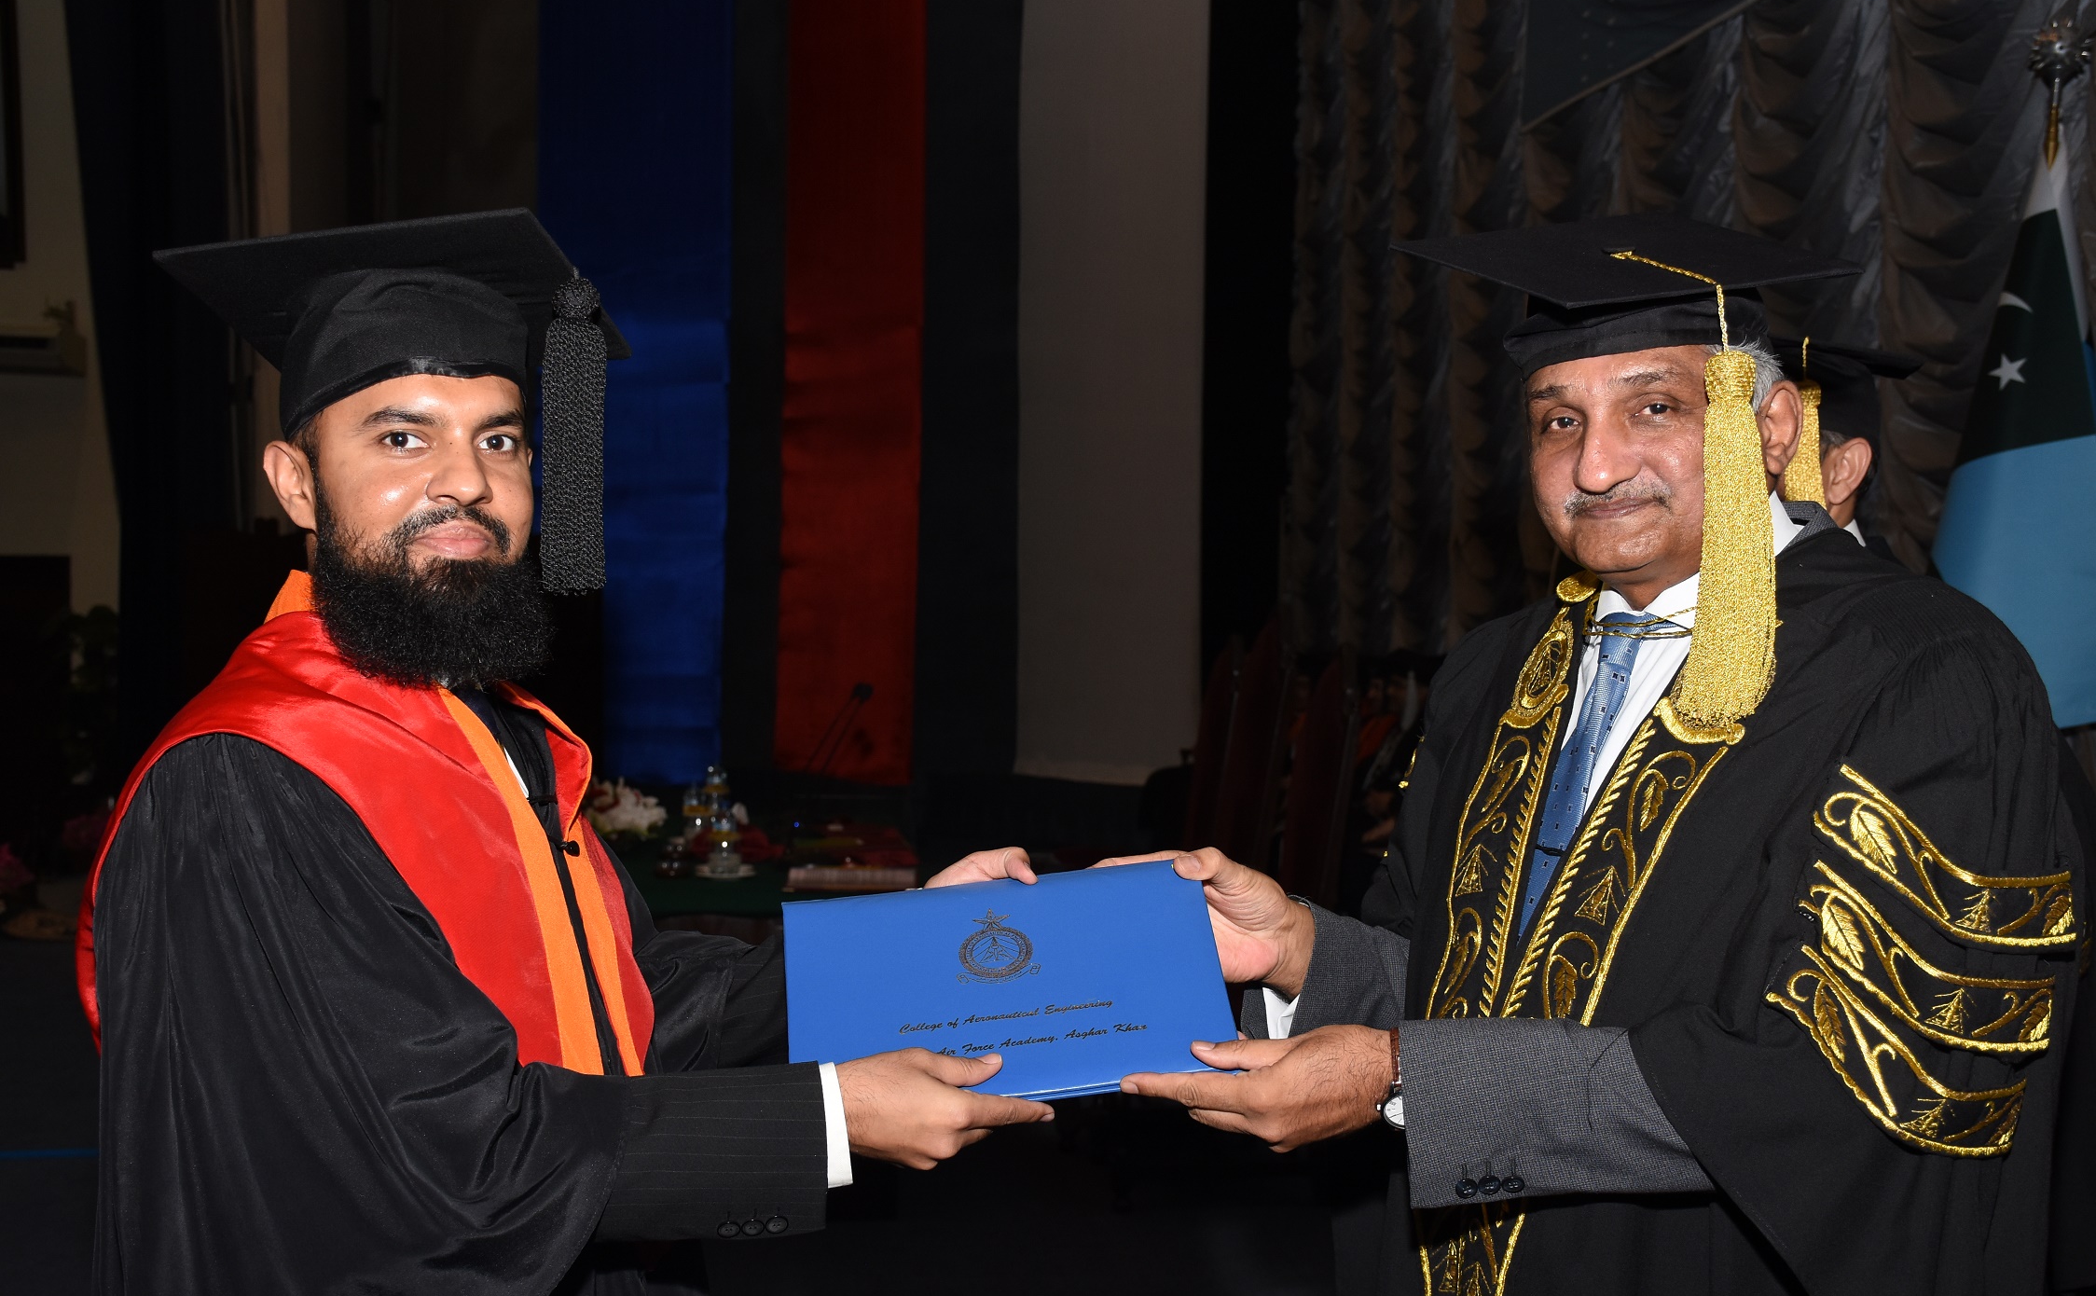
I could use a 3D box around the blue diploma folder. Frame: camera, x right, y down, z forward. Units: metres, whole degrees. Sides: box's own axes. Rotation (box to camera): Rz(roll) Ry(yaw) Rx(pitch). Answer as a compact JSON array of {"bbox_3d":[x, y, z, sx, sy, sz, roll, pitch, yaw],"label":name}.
[{"bbox_3d":[-0.031,0.241,1.855,0.307,0.014,0.219,-7,37,-2],"label":"blue diploma folder"}]

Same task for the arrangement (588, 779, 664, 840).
[{"bbox_3d":[-1.145,0.425,6.900,0.280,0.170,0.250,1,2,-6],"label":"arrangement"}]

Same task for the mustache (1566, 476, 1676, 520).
[{"bbox_3d":[0.398,-0.105,1.835,0.076,0.026,0.028,-7,3,34],"label":"mustache"}]

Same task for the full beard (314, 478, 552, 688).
[{"bbox_3d":[-0.406,-0.041,1.765,0.150,0.145,0.130,-2,-8,-41],"label":"full beard"}]

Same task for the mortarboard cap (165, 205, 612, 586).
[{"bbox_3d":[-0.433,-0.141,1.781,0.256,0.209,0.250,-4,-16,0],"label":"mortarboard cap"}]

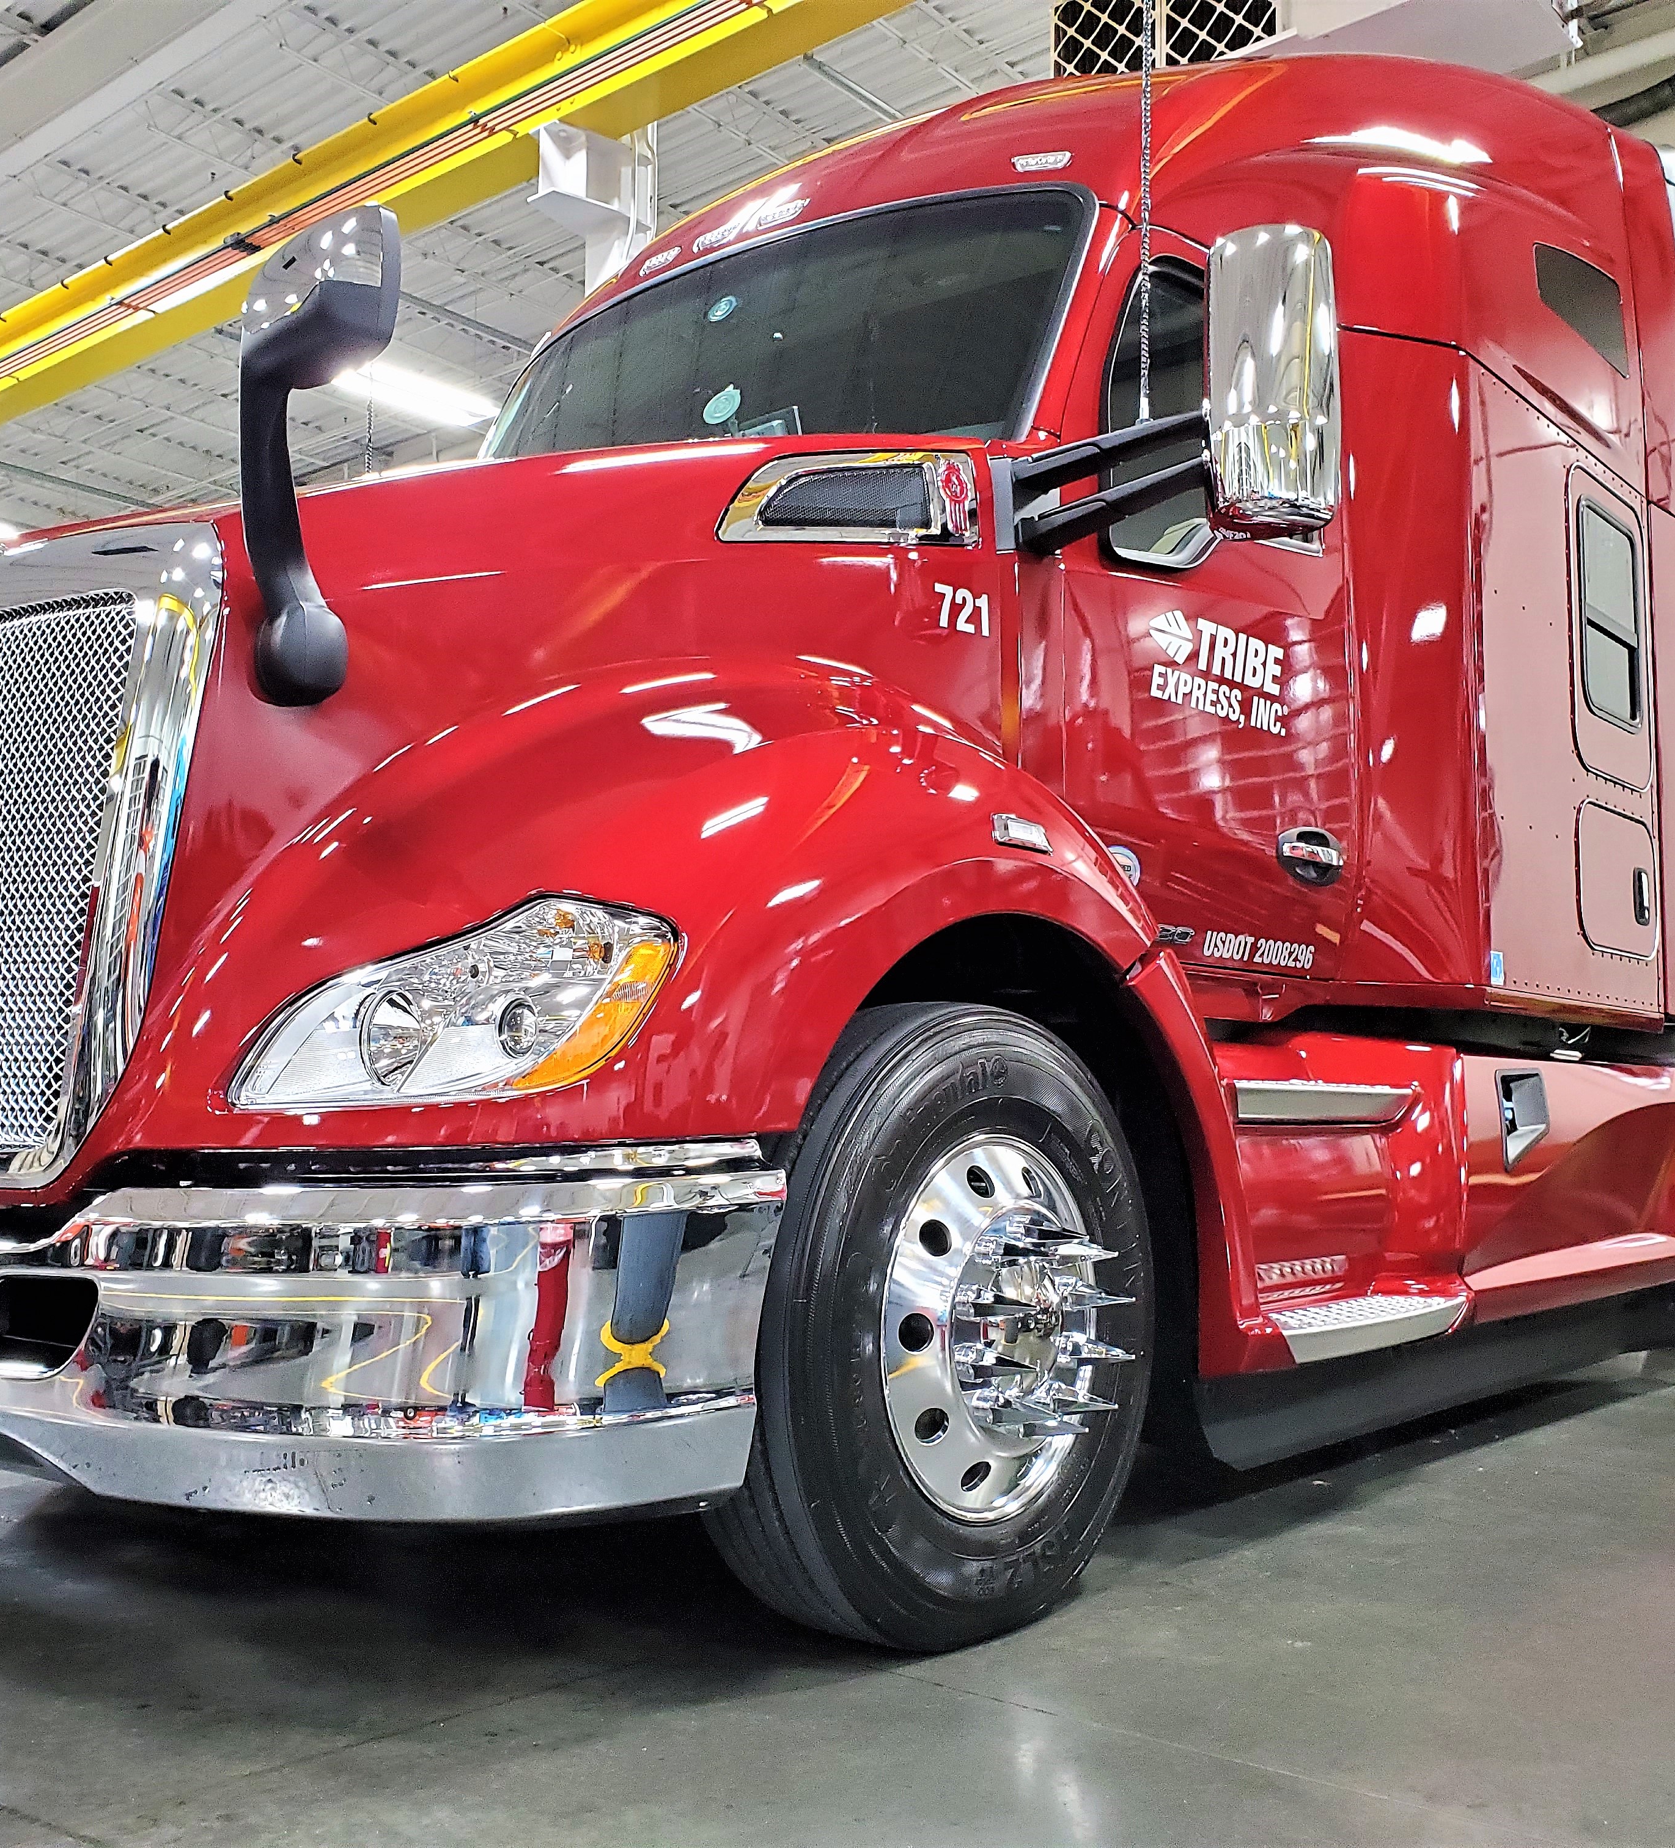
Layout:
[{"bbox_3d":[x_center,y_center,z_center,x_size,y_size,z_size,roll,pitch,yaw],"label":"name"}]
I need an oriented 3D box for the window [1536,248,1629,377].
[{"bbox_3d":[2.233,-1.882,5.537,0.045,0.290,0.770,-4,-7,40],"label":"window"}]

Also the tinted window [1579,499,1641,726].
[{"bbox_3d":[2.278,-0.915,5.458,0.045,0.590,0.490,-4,-7,40],"label":"tinted window"}]

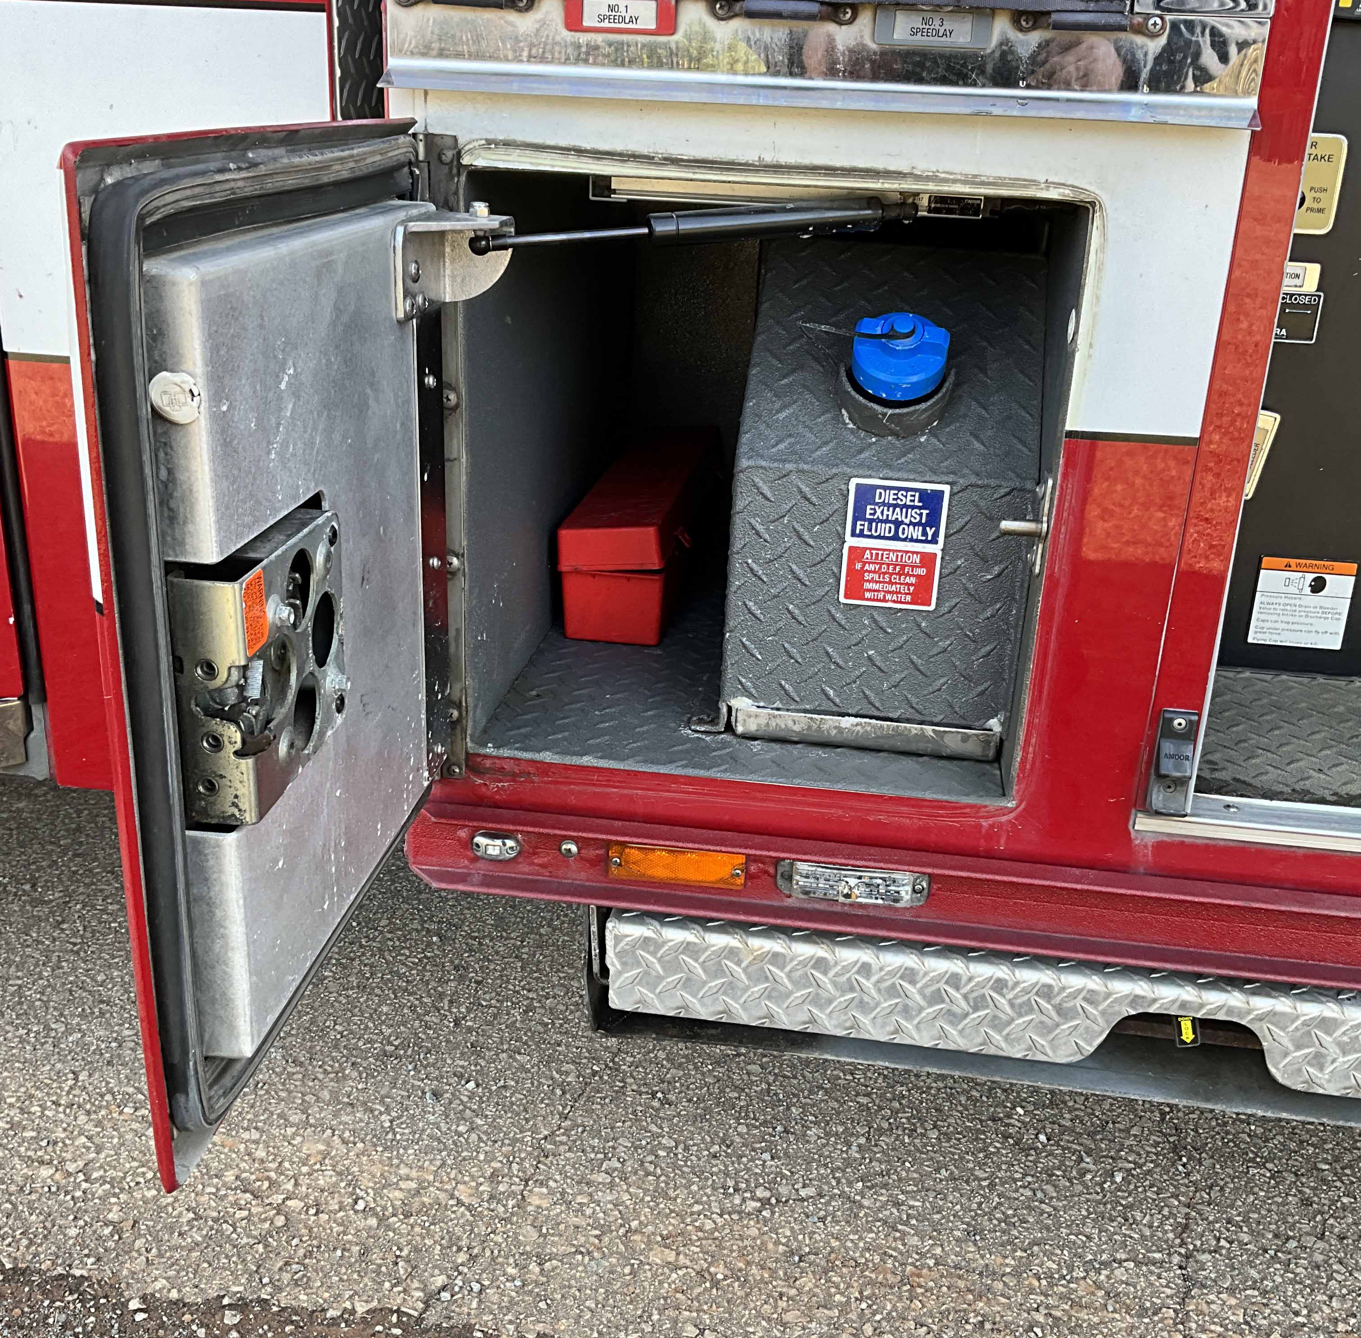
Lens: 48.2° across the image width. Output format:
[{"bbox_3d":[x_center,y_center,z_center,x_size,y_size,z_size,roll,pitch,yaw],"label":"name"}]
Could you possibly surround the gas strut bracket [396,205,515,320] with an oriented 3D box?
[{"bbox_3d":[-0.156,-0.282,1.064,0.056,0.070,0.114,5,21,6],"label":"gas strut bracket"}]

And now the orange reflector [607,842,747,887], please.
[{"bbox_3d":[-0.003,0.171,1.307,0.117,0.033,0.015,5,21,6],"label":"orange reflector"}]

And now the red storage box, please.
[{"bbox_3d":[-0.035,-0.173,1.787,0.112,0.126,0.500,5,21,6],"label":"red storage box"}]

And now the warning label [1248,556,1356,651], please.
[{"bbox_3d":[0.617,-0.064,1.508,0.090,0.089,0.002,5,21,6],"label":"warning label"}]

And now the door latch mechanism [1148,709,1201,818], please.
[{"bbox_3d":[0.397,0.077,1.216,0.030,0.089,0.021,5,21,6],"label":"door latch mechanism"}]

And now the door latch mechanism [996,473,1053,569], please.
[{"bbox_3d":[0.273,-0.117,1.213,0.036,0.077,0.031,5,21,6],"label":"door latch mechanism"}]

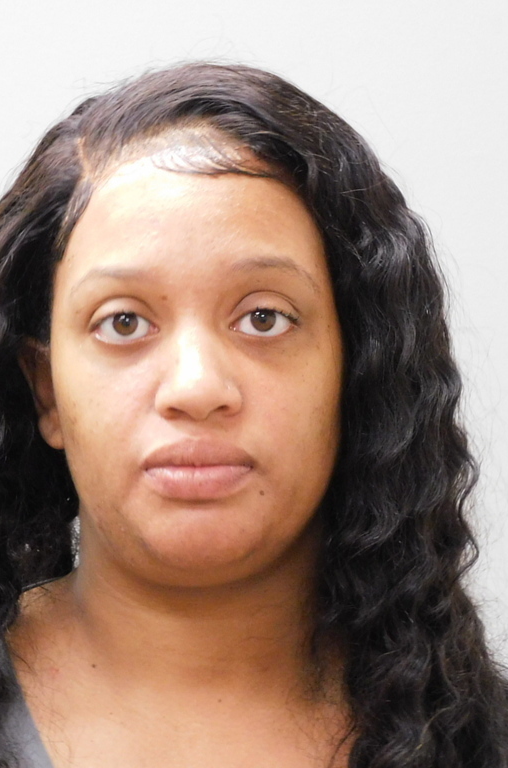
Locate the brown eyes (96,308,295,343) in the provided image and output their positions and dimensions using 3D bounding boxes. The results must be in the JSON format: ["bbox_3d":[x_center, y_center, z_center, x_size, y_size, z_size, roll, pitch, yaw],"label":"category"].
[{"bbox_3d":[-0.027,-0.026,2.030,0.093,0.017,0.022,-1,0,-4],"label":"brown eyes"}]

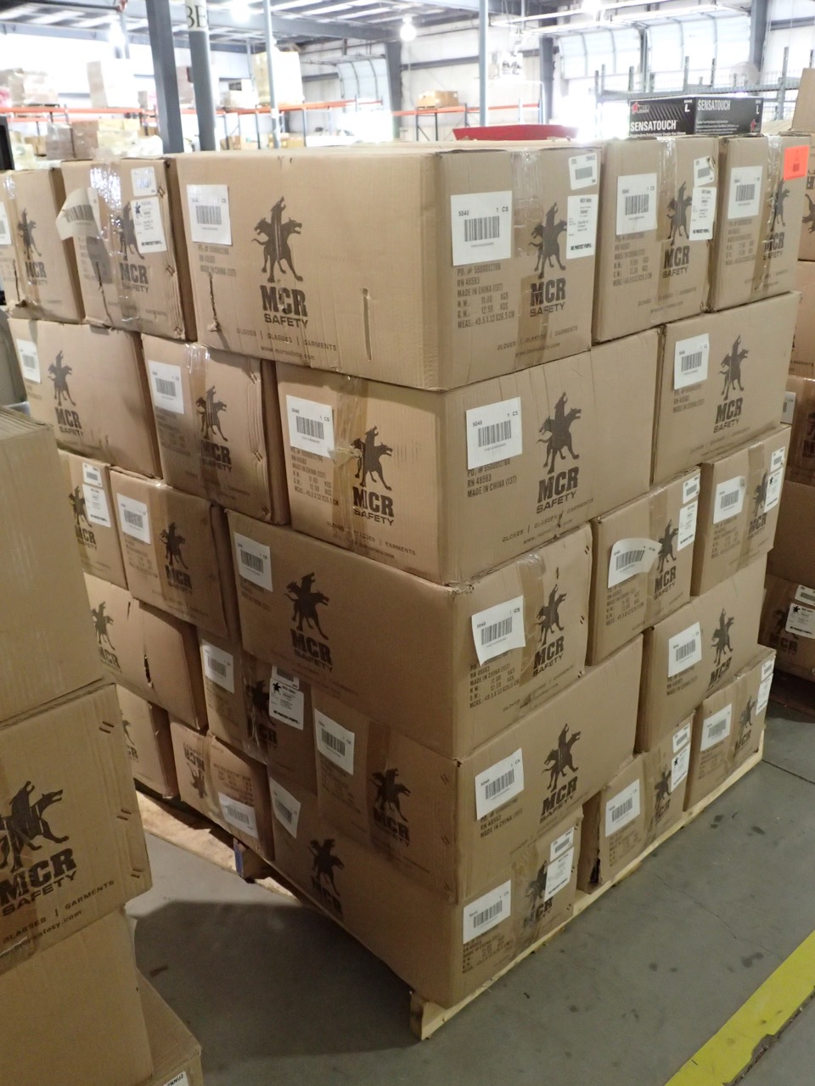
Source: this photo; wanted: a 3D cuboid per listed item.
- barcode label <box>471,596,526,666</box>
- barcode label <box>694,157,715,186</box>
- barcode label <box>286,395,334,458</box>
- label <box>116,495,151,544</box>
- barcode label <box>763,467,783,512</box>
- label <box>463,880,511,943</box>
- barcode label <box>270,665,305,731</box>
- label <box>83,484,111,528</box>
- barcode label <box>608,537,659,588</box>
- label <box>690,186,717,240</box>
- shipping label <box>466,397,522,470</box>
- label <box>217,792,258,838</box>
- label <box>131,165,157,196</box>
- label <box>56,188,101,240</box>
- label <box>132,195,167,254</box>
[{"bbox_3d":[0.130,0.122,1.300,0.103,0.078,0.012,-21,29,-38],"label":"barcode label"},{"bbox_3d":[0.450,-0.564,1.428,0.006,0.039,0.058,17,29,38],"label":"barcode label"},{"bbox_3d":[-0.140,-0.168,1.359,0.100,0.077,0.005,19,30,41],"label":"barcode label"},{"bbox_3d":[-0.525,-0.047,1.807,0.102,0.080,0.005,18,30,40],"label":"label"},{"bbox_3d":[0.733,-0.106,1.883,0.008,0.076,0.063,19,30,41],"label":"barcode label"},{"bbox_3d":[0.126,0.577,1.473,0.105,0.075,0.008,-16,26,-39],"label":"label"},{"bbox_3d":[-0.204,0.263,1.595,0.082,0.108,0.006,17,29,39],"label":"barcode label"},{"bbox_3d":[-0.630,-0.077,1.905,0.082,0.079,0.005,19,30,41],"label":"label"},{"bbox_3d":[0.367,0.030,1.507,0.102,0.078,0.025,-15,31,-33],"label":"barcode label"},{"bbox_3d":[0.457,-0.508,1.454,0.067,0.076,0.008,-20,28,-38],"label":"label"},{"bbox_3d":[0.113,-0.142,1.214,0.106,0.078,0.006,-21,29,-38],"label":"shipping label"},{"bbox_3d":[-0.347,0.561,1.940,0.108,0.077,0.005,11,25,42],"label":"label"},{"bbox_3d":[-0.400,-0.549,1.433,0.064,0.039,0.006,17,29,38],"label":"label"},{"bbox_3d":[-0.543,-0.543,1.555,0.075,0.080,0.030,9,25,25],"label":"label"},{"bbox_3d":[-0.411,-0.505,1.496,0.084,0.080,0.005,13,27,43],"label":"label"}]

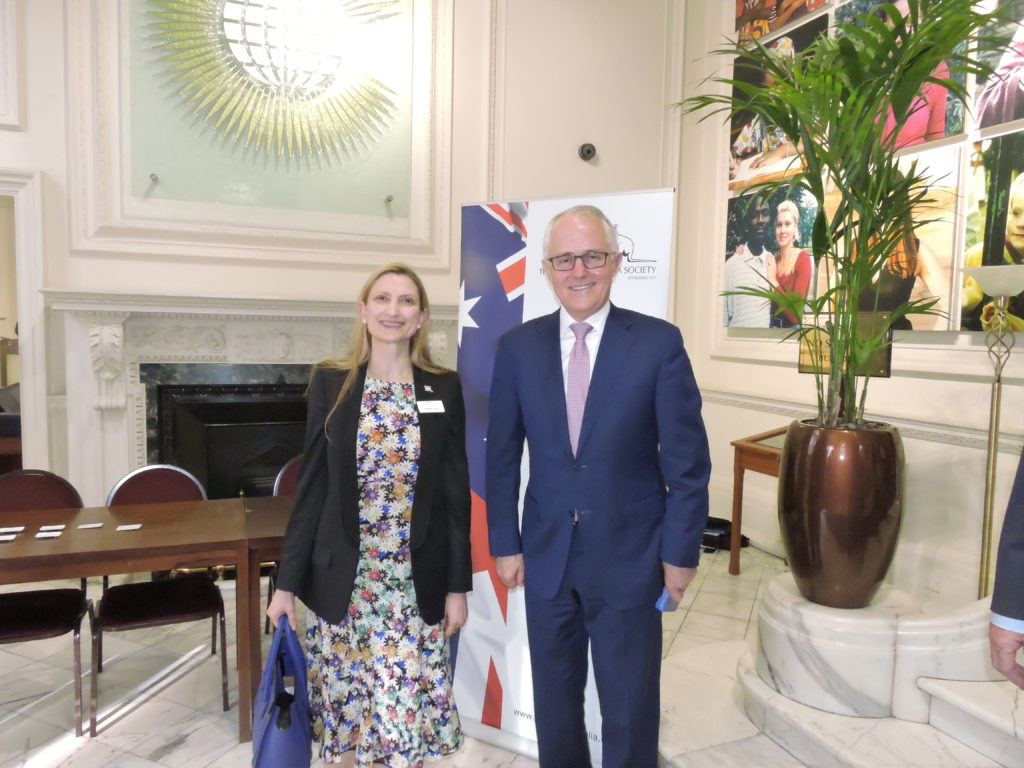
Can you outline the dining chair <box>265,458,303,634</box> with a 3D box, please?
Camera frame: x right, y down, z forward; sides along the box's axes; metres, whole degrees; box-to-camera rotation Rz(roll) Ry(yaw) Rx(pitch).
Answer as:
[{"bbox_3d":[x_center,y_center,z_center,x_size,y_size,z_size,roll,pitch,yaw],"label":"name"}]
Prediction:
[{"bbox_3d":[-0.858,0.812,3.333,0.465,0.895,0.575,-1,5,-26],"label":"dining chair"}]

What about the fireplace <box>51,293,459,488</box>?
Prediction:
[{"bbox_3d":[-1.452,0.327,4.457,2.491,1.699,0.340,0,4,-19],"label":"fireplace"}]

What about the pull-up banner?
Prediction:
[{"bbox_3d":[0.133,0.346,2.526,0.820,2.000,0.150,4,5,28],"label":"pull-up banner"}]

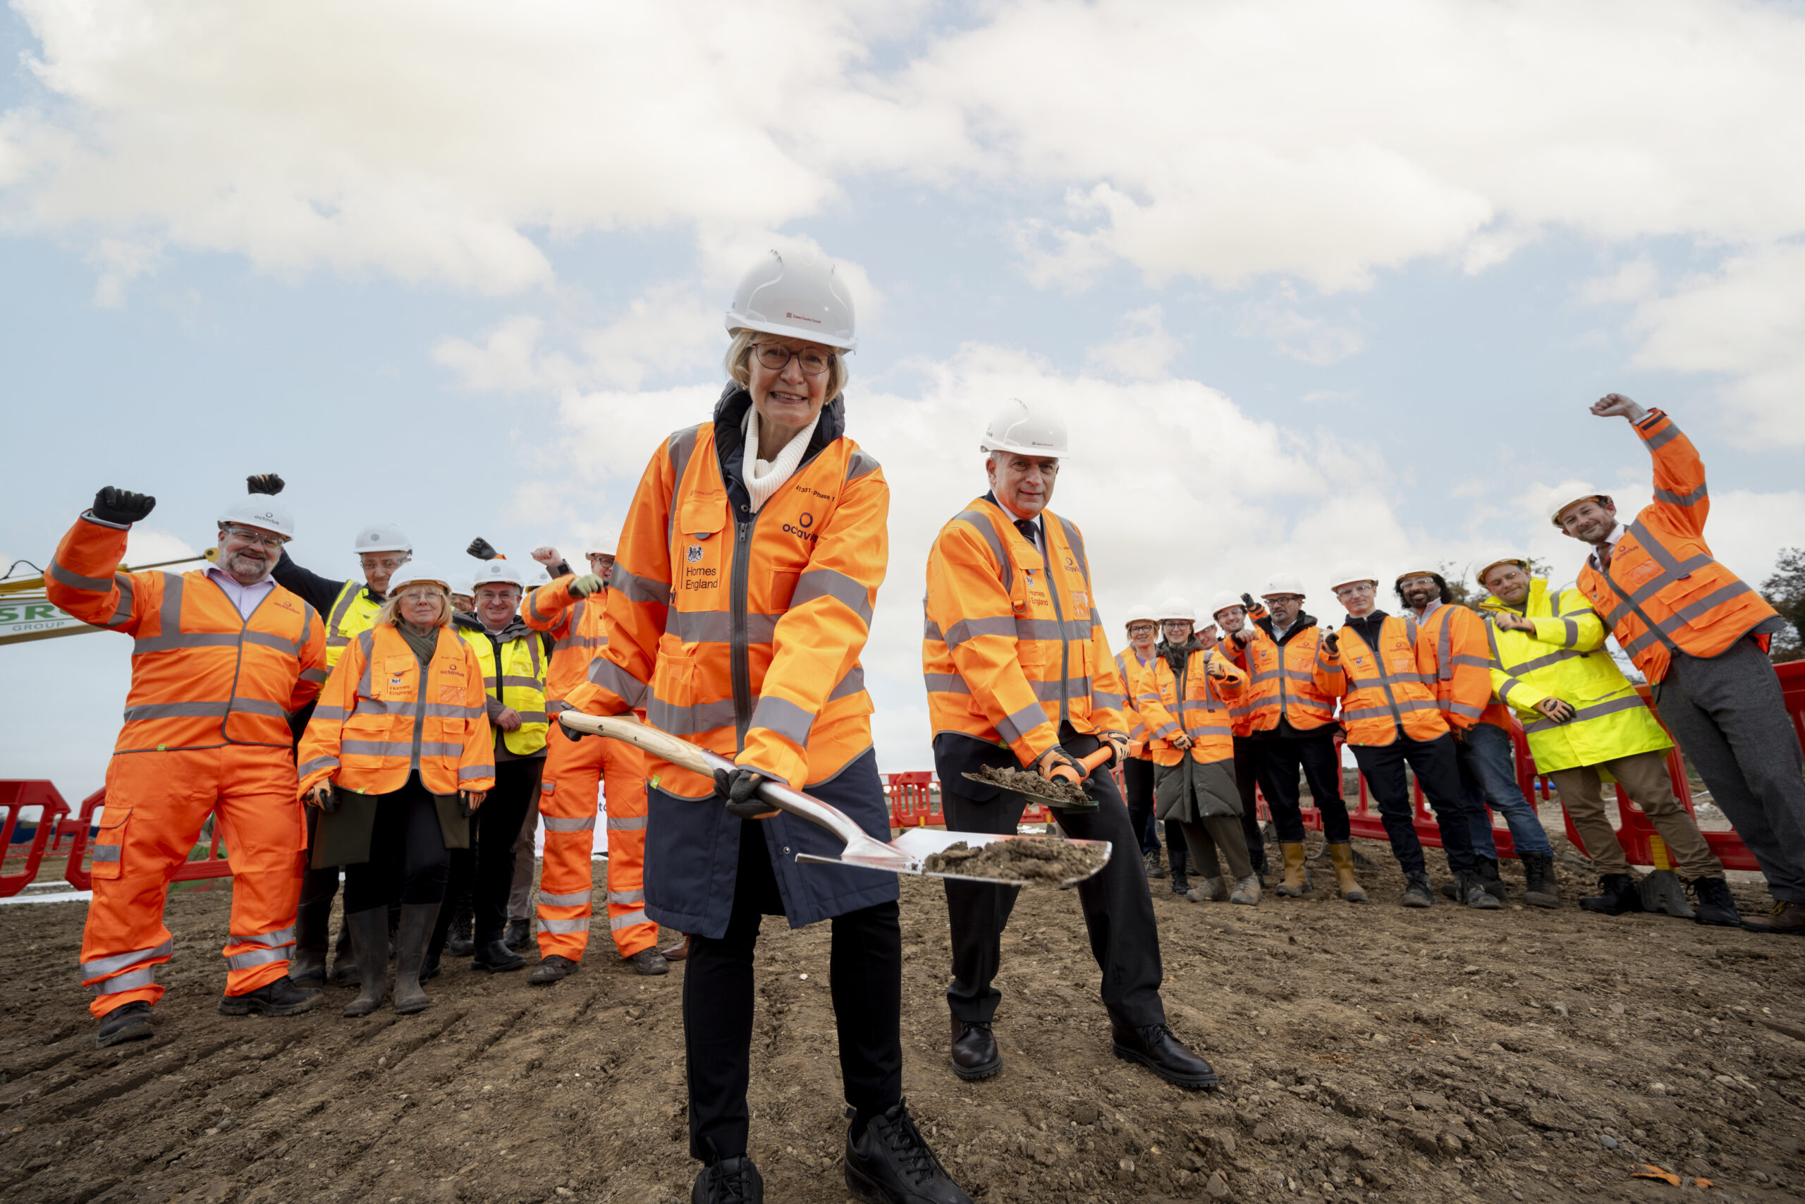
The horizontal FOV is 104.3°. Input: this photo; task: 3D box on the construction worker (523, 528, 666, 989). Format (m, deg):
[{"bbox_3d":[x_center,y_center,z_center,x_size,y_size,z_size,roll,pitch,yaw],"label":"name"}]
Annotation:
[{"bbox_3d":[-1.341,0.593,3.083,0.600,1.850,0.450,4,-17,-25],"label":"construction worker"}]

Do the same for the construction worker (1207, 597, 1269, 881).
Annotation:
[{"bbox_3d":[2.251,0.878,4.726,0.550,1.780,0.420,-12,-17,28],"label":"construction worker"}]

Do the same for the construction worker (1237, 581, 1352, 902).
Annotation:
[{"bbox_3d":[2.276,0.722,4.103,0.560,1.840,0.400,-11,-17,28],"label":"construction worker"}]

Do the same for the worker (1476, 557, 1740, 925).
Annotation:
[{"bbox_3d":[3.330,0.546,3.420,0.500,1.720,0.680,7,-18,-31],"label":"worker"}]

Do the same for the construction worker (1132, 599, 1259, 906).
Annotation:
[{"bbox_3d":[1.778,0.832,4.232,0.600,1.750,0.420,-12,-18,31],"label":"construction worker"}]

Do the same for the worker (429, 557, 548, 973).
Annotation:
[{"bbox_3d":[-1.866,0.651,3.214,0.540,1.830,0.420,5,-17,-27],"label":"worker"}]

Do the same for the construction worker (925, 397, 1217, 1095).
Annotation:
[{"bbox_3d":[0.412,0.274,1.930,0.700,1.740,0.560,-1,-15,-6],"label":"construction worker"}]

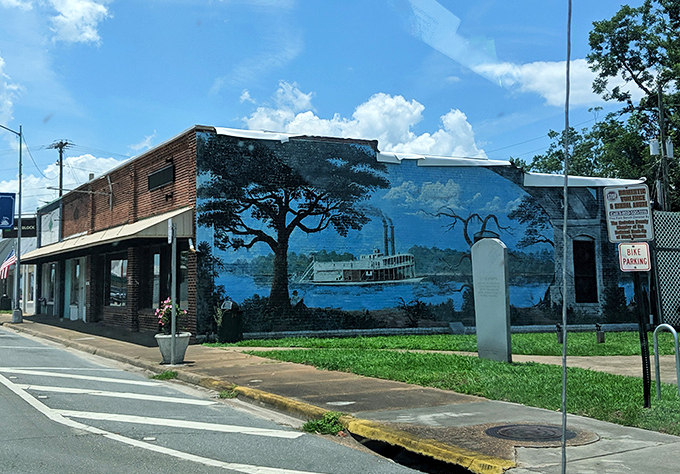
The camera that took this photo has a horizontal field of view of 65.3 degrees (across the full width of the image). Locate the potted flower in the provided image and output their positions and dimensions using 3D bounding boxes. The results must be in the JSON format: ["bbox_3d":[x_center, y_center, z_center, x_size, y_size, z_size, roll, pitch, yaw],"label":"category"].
[{"bbox_3d":[-3.040,1.705,9.650,0.660,1.200,0.660,-1,-6,0],"label":"potted flower"}]

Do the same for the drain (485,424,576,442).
[{"bbox_3d":[1.763,1.819,4.920,0.800,0.040,0.790,-5,-9,20],"label":"drain"}]

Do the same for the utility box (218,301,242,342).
[{"bbox_3d":[-2.502,1.949,12.150,0.570,0.960,0.560,-4,-6,30],"label":"utility box"}]

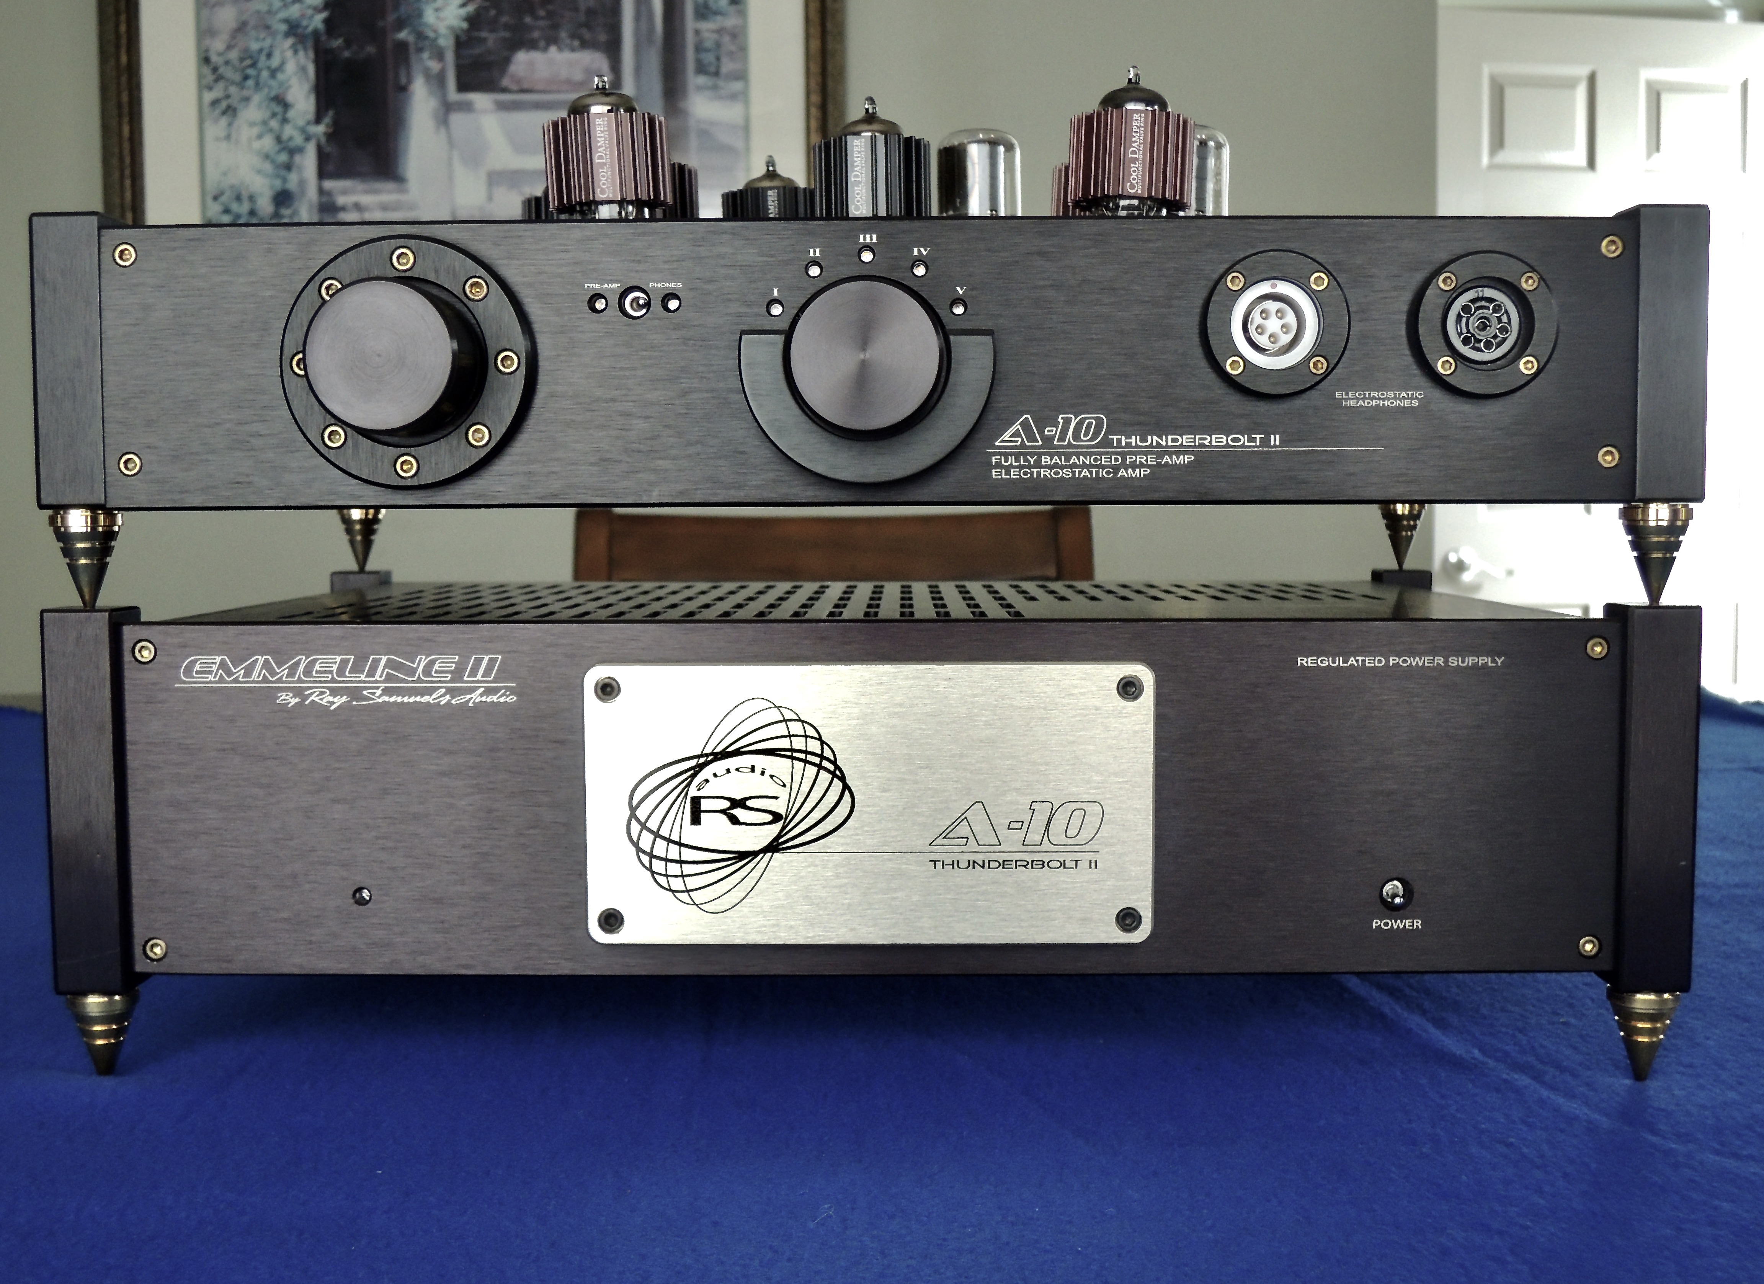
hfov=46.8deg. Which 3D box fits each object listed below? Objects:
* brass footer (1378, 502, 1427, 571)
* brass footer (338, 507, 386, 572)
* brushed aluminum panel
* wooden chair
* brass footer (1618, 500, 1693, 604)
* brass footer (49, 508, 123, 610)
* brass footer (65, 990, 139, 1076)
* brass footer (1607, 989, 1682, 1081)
[{"bbox_3d":[0.214,-0.044,0.840,0.021,0.028,0.021,0,4,1],"label":"brass footer"},{"bbox_3d":[-0.215,-0.043,0.845,0.021,0.028,0.021,0,4,1],"label":"brass footer"},{"bbox_3d":[-0.004,0.044,0.560,0.156,0.077,0.006,0,4,1],"label":"brushed aluminum panel"},{"bbox_3d":[-0.042,0.357,1.522,0.465,0.910,0.540,0,4,1],"label":"wooden chair"},{"bbox_3d":[0.211,-0.024,0.557,0.021,0.028,0.021,0,4,1],"label":"brass footer"},{"bbox_3d":[-0.218,-0.023,0.561,0.021,0.028,0.021,0,4,1],"label":"brass footer"},{"bbox_3d":[-0.218,0.110,0.571,0.021,0.028,0.021,0,4,1],"label":"brass footer"},{"bbox_3d":[0.212,0.108,0.567,0.021,0.028,0.021,0,4,1],"label":"brass footer"}]

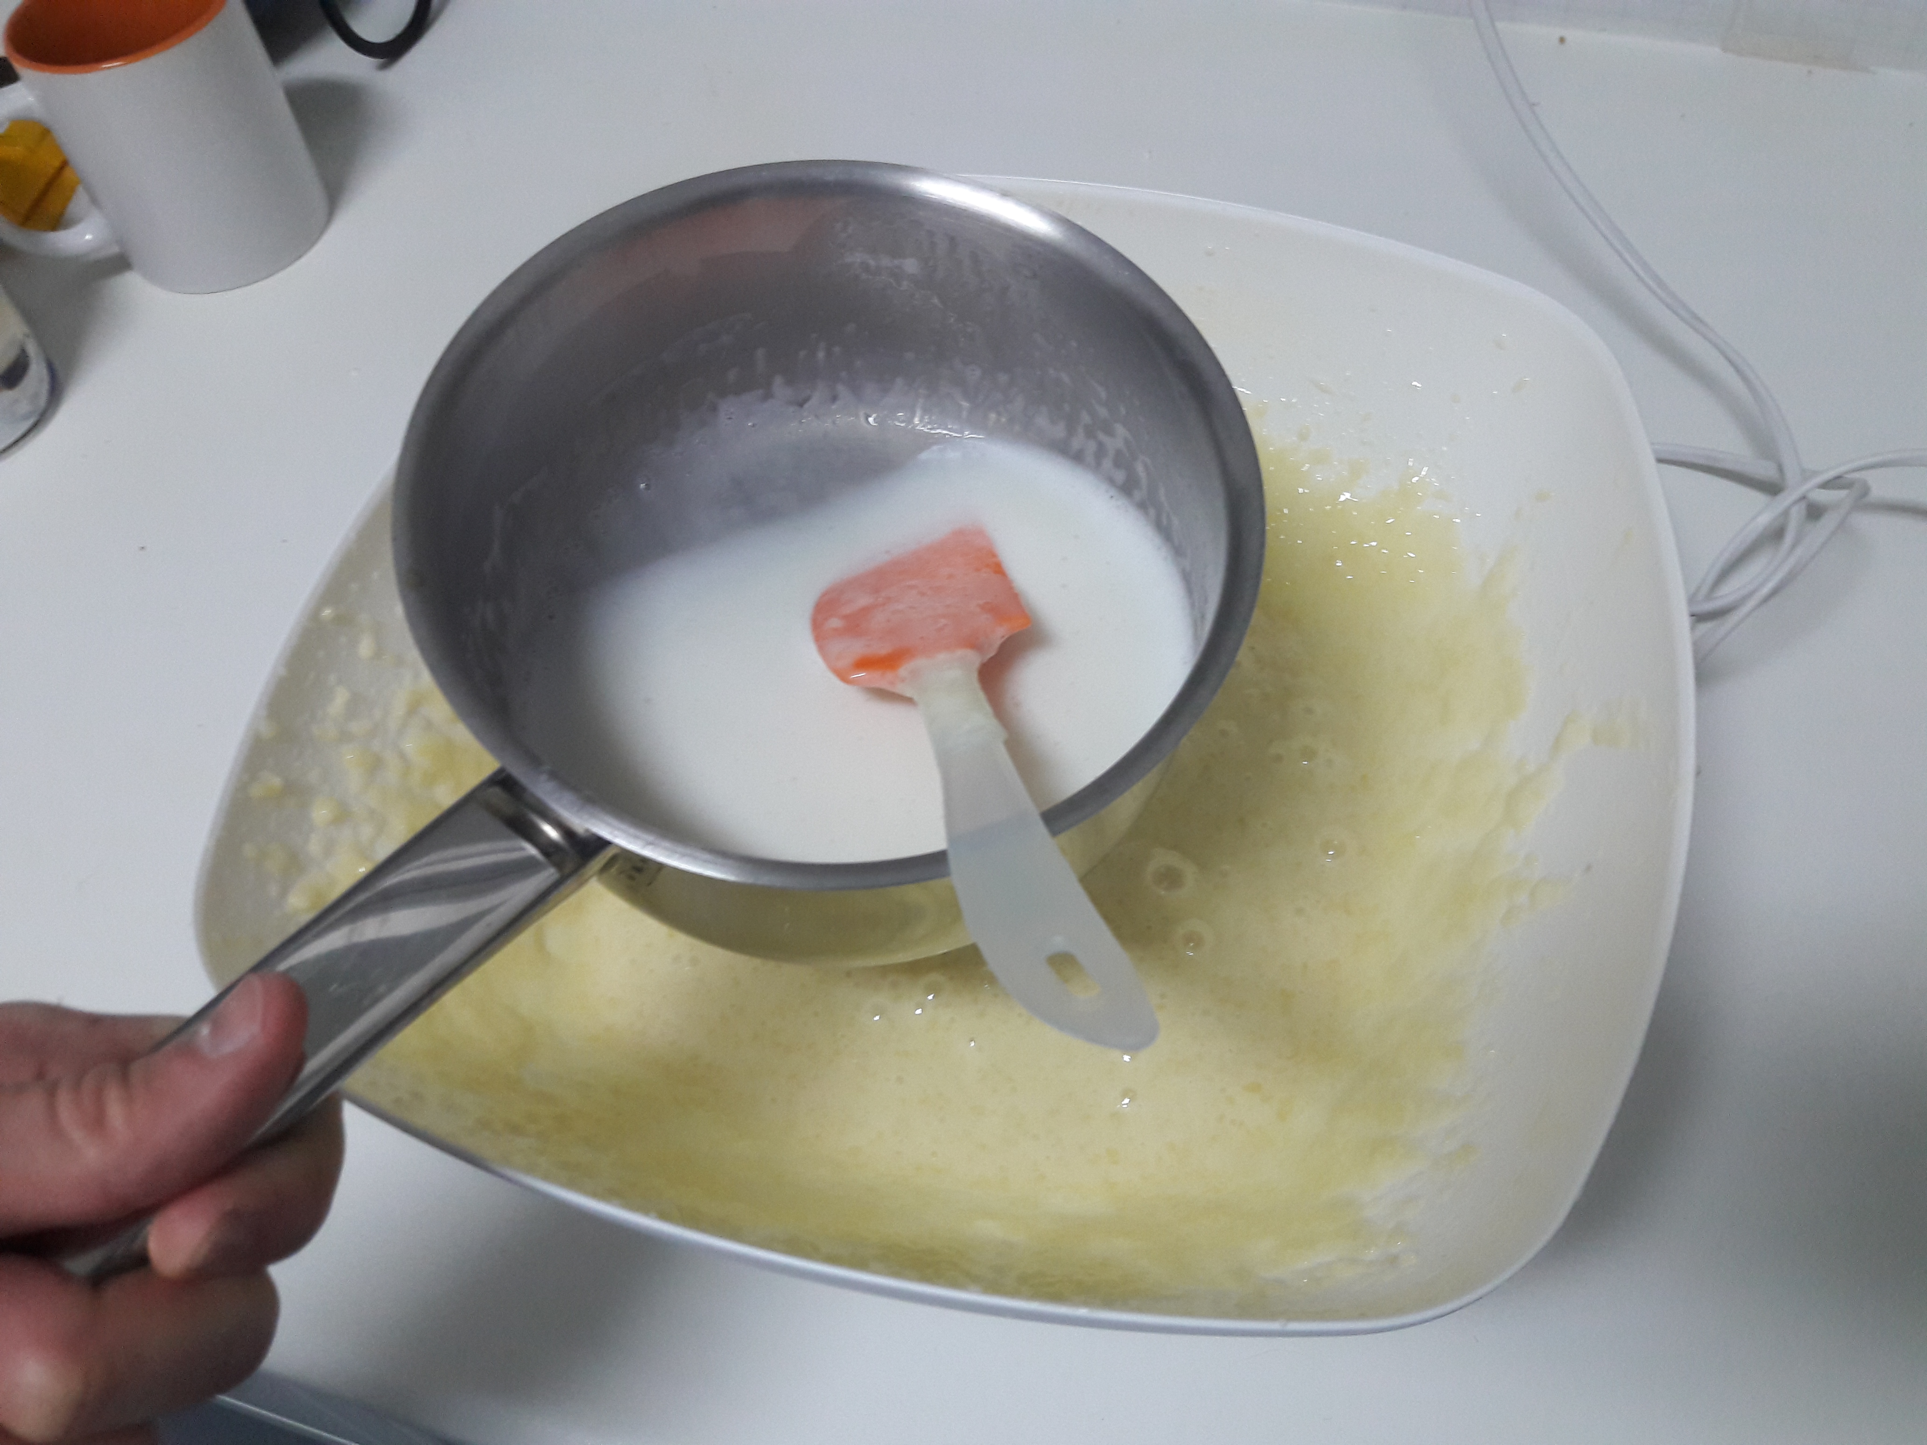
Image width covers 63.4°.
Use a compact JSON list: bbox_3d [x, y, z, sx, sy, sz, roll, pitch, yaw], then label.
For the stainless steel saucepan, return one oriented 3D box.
[{"bbox_3d":[-0.073,0.015,0.308,0.172,0.091,0.322,37,68,14],"label":"stainless steel saucepan"}]

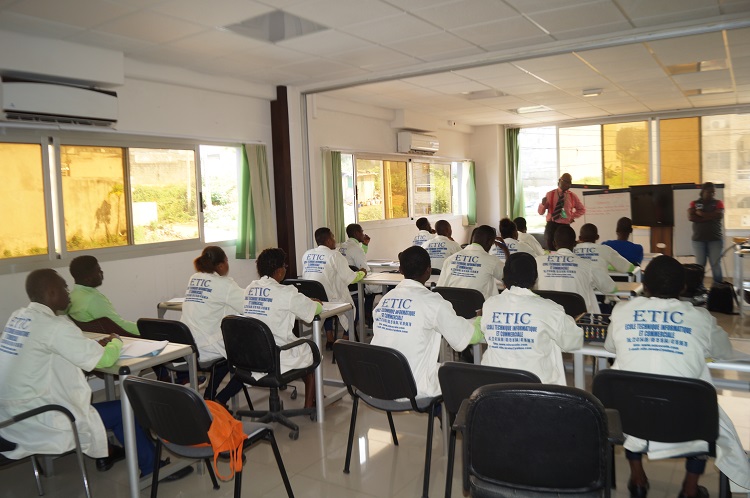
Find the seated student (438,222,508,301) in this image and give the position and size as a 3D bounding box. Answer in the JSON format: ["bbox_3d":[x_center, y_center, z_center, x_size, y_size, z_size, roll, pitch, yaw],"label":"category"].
[{"bbox_3d":[0.895,0.436,4.821,0.600,1.250,0.750,2,7,34],"label":"seated student"}]

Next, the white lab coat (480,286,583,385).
[{"bbox_3d":[0.785,0.510,2.849,0.520,0.670,0.480,2,7,34],"label":"white lab coat"}]

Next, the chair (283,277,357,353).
[{"bbox_3d":[-0.496,0.678,5.610,0.520,0.800,0.560,2,7,34],"label":"chair"}]

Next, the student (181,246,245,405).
[{"bbox_3d":[-1.187,0.585,4.150,0.500,1.240,0.760,1,7,32],"label":"student"}]

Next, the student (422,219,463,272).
[{"bbox_3d":[0.838,0.319,6.392,0.520,1.270,0.780,2,7,34],"label":"student"}]

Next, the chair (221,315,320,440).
[{"bbox_3d":[-0.699,0.796,3.754,0.620,0.860,0.620,1,6,29],"label":"chair"}]

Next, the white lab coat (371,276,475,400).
[{"bbox_3d":[0.277,0.498,3.259,0.570,0.680,0.500,2,7,34],"label":"white lab coat"}]

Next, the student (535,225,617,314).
[{"bbox_3d":[1.713,0.441,4.831,0.600,1.280,0.850,2,7,34],"label":"student"}]

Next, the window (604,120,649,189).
[{"bbox_3d":[4.412,-1.281,9.908,0.800,1.860,0.060,2,7,34],"label":"window"}]

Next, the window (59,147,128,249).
[{"bbox_3d":[-2.339,-0.428,4.712,0.050,0.890,0.560,2,7,34],"label":"window"}]

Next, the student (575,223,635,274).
[{"bbox_3d":[2.153,0.351,5.518,0.620,1.190,0.720,2,7,34],"label":"student"}]

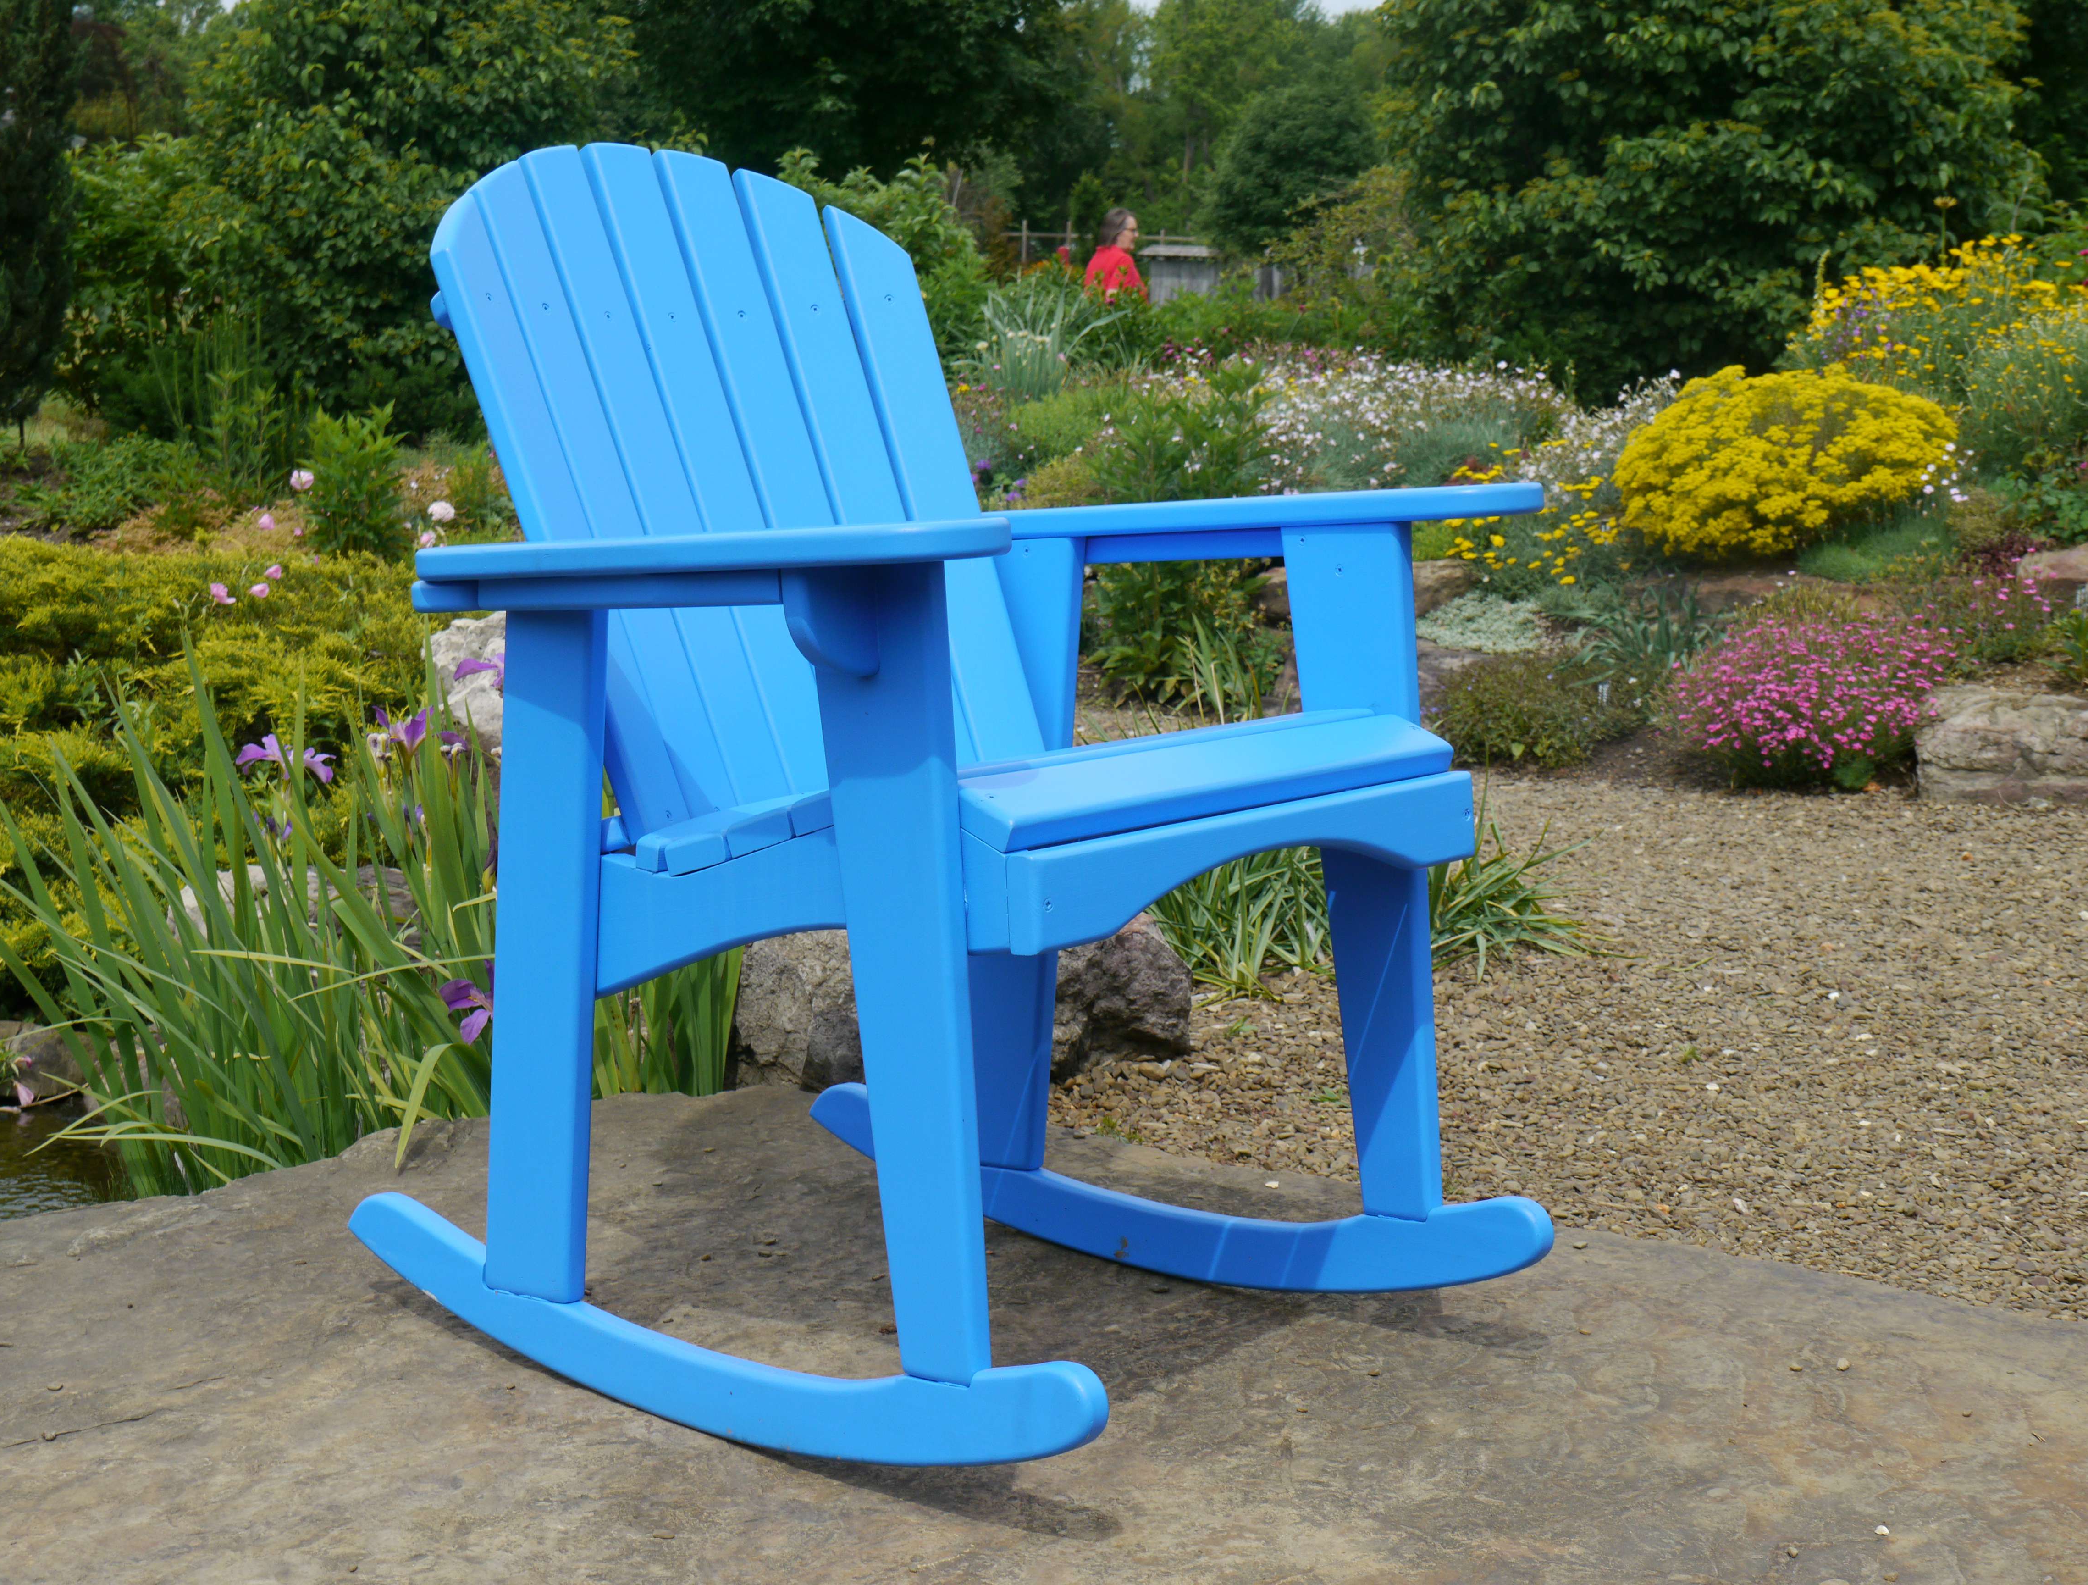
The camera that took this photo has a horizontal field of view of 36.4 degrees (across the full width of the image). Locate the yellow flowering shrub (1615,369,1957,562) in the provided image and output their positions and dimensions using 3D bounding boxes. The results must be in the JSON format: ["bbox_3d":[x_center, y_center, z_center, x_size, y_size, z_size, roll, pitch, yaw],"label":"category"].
[{"bbox_3d":[1.889,-0.840,8.100,0.870,0.490,0.800,0,9,0],"label":"yellow flowering shrub"}]

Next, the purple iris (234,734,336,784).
[{"bbox_3d":[-0.813,-0.036,3.400,0.104,0.053,0.095,0,9,0],"label":"purple iris"}]

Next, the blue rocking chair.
[{"bbox_3d":[-0.090,-0.034,2.551,0.837,0.981,0.748,8,11,42],"label":"blue rocking chair"}]

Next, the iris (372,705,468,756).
[{"bbox_3d":[-0.659,-0.065,3.350,0.097,0.055,0.090,0,9,0],"label":"iris"}]

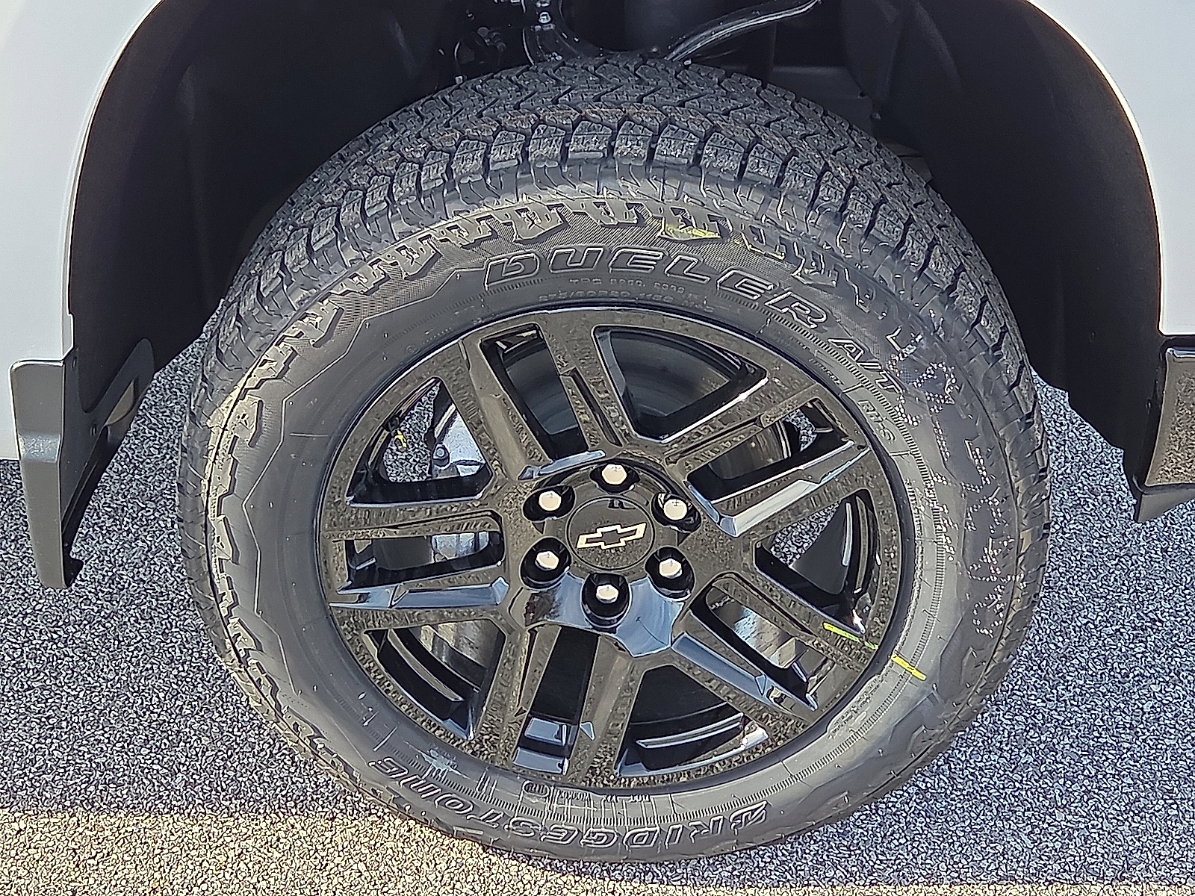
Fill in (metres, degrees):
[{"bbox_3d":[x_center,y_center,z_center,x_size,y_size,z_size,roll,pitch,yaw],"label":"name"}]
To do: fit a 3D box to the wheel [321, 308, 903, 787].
[{"bbox_3d":[0.016,0.052,2.090,0.550,0.550,0.225,1,32,2],"label":"wheel"}]

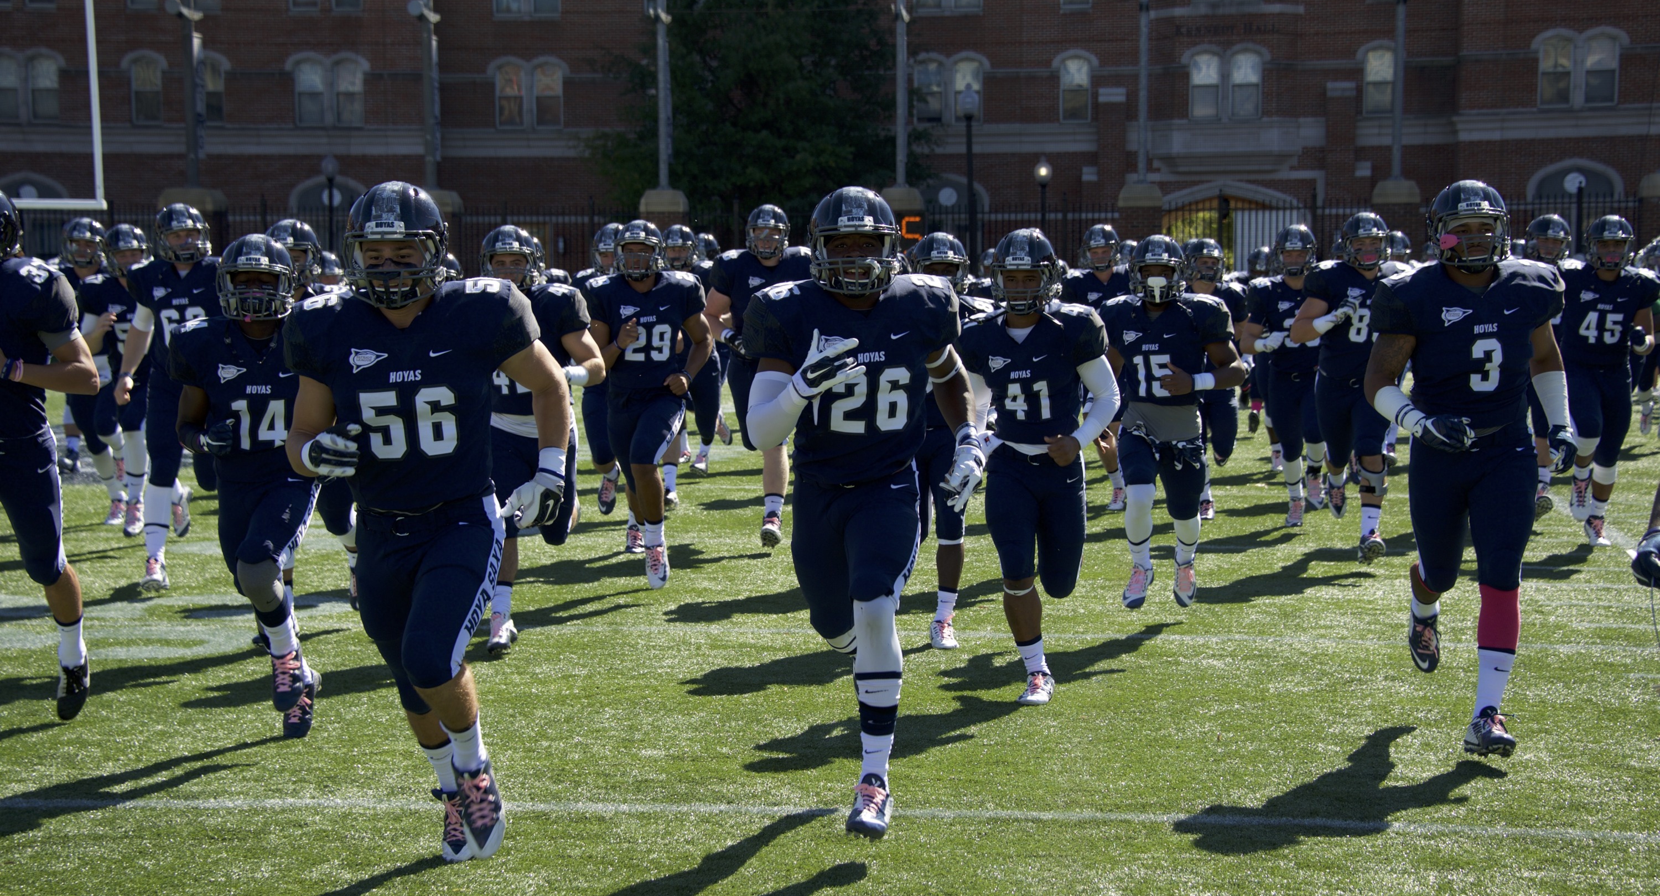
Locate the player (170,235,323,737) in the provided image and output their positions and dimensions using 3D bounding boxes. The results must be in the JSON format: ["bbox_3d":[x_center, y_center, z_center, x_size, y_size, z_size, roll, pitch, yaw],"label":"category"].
[{"bbox_3d":[-1.950,0.129,11.150,0.560,1.687,0.850,0,3,-6],"label":"player"}]

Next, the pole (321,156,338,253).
[{"bbox_3d":[-12.055,-4.883,80.116,0.410,4.400,0.410,0,3,0],"label":"pole"}]

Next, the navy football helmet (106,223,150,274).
[{"bbox_3d":[-3.873,-1.101,18.300,0.245,0.275,0.305,-1,3,-18],"label":"navy football helmet"}]

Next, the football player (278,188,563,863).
[{"bbox_3d":[-0.971,0.210,8.150,0.700,1.720,0.900,0,3,-3],"label":"football player"}]

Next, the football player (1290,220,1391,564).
[{"bbox_3d":[2.734,-0.324,17.250,0.660,1.805,0.800,0,3,5],"label":"football player"}]

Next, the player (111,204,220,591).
[{"bbox_3d":[-3.211,-0.248,16.250,0.640,1.889,0.800,0,3,-3],"label":"player"}]

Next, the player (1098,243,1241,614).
[{"bbox_3d":[1.535,-0.116,14.850,0.660,1.670,0.650,0,3,8],"label":"player"}]

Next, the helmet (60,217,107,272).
[{"bbox_3d":[-4.267,-1.169,19.000,0.245,0.275,0.305,0,3,-5],"label":"helmet"}]

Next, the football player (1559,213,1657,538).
[{"bbox_3d":[4.405,-0.386,18.800,0.620,1.860,0.750,1,3,13],"label":"football player"}]

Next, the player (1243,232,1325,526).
[{"bbox_3d":[2.744,-0.437,19.800,0.660,1.795,0.750,1,3,6],"label":"player"}]

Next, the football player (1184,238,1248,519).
[{"bbox_3d":[2.312,-0.428,20.500,0.620,1.746,0.850,0,3,0],"label":"football player"}]

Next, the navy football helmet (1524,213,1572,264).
[{"bbox_3d":[4.162,-1.208,19.200,0.255,0.292,0.300,0,3,-2],"label":"navy football helmet"}]

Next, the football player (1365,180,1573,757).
[{"bbox_3d":[2.026,0.066,10.500,0.680,1.812,0.800,0,3,3],"label":"football player"}]

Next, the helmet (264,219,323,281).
[{"bbox_3d":[-2.268,-0.832,14.000,0.245,0.275,0.305,0,3,5],"label":"helmet"}]

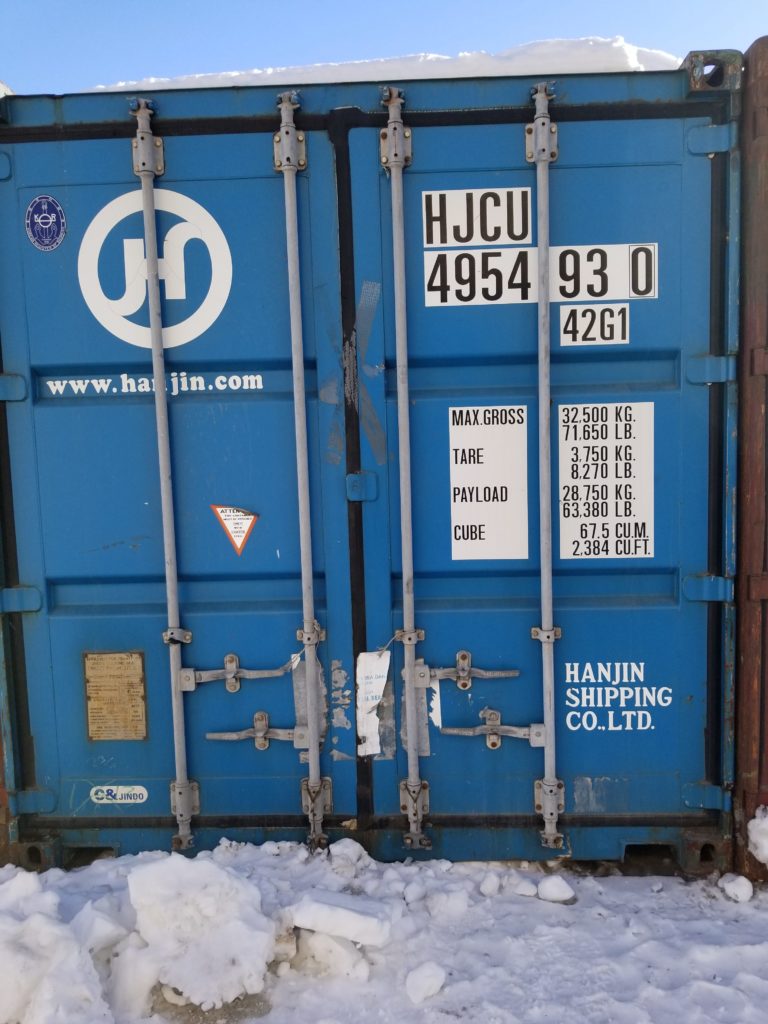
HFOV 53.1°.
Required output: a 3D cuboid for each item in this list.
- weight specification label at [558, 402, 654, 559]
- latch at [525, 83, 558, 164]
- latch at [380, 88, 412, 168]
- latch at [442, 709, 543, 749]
[{"bbox_3d":[0.724,-0.098,2.500,0.303,0.501,0.008,-1,6,2],"label":"weight specification label"},{"bbox_3d":[0.488,-1.203,2.378,0.100,0.239,0.065,-1,5,2],"label":"latch"},{"bbox_3d":[0.039,-1.192,2.393,0.096,0.224,0.055,-1,6,2],"label":"latch"},{"bbox_3d":[0.363,0.725,2.561,0.346,0.139,0.060,-1,5,2],"label":"latch"}]

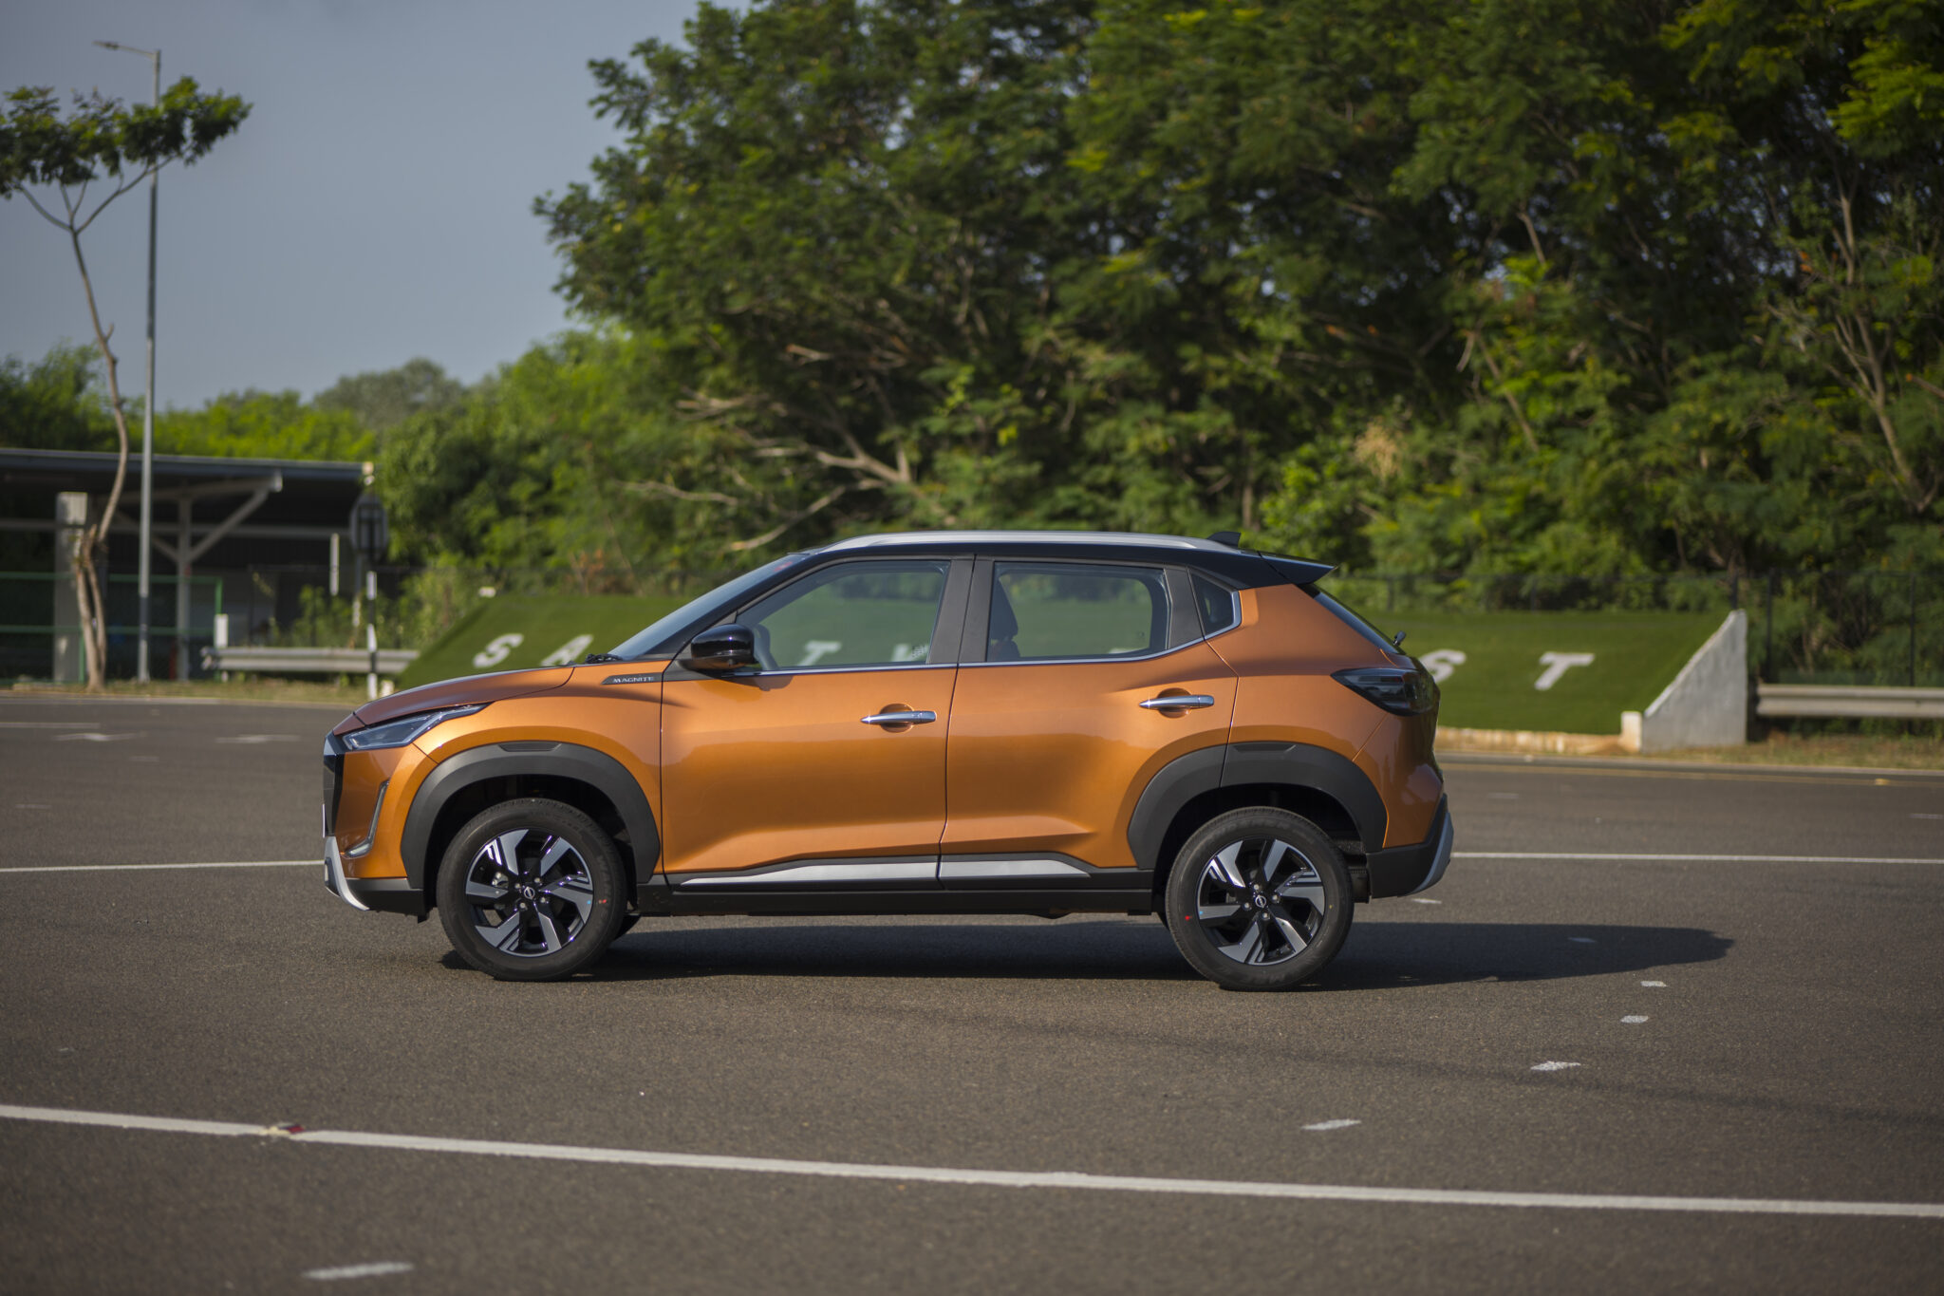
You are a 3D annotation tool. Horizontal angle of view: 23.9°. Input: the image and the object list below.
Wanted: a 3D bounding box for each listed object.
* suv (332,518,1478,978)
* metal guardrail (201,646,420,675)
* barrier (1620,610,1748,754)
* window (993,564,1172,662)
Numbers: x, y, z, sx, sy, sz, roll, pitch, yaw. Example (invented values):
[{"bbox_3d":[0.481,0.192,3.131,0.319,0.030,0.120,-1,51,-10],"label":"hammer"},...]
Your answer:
[{"bbox_3d":[-0.308,0.358,16.460,3.990,1.570,1.770,1,1,0],"label":"suv"},{"bbox_3d":[-8.280,0.176,58.000,4.100,0.360,0.170,1,1,35],"label":"metal guardrail"},{"bbox_3d":[6.360,0.298,40.900,1.570,1.270,0.220,0,1,-45],"label":"barrier"},{"bbox_3d":[0.368,-0.125,15.800,0.620,0.360,0.050,1,-14,0],"label":"window"}]

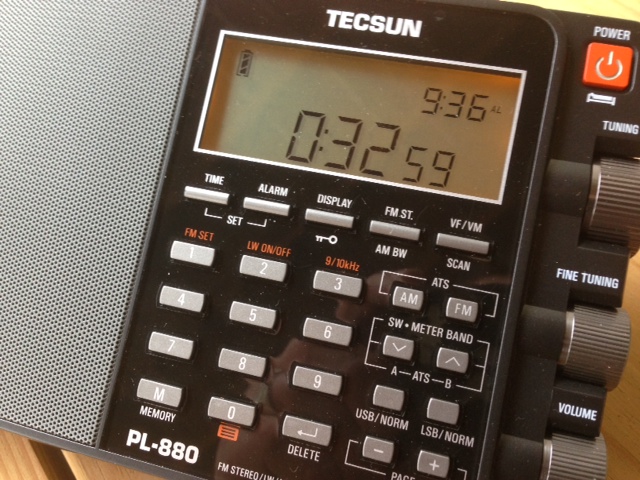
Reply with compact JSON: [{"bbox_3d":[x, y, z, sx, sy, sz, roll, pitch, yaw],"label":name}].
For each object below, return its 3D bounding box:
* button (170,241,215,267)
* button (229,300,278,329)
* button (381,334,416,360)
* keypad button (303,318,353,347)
[{"bbox_3d":[-0.028,0.003,0.134,0.010,0.002,0.004,11,86,11],"label":"button"},{"bbox_3d":[-0.014,0.016,0.130,0.010,0.002,0.004,11,86,11],"label":"button"},{"bbox_3d":[0.016,0.022,0.124,0.006,0.002,0.004,11,86,11],"label":"button"},{"bbox_3d":[0.002,0.019,0.127,0.010,0.002,0.004,11,86,11],"label":"keypad button"}]

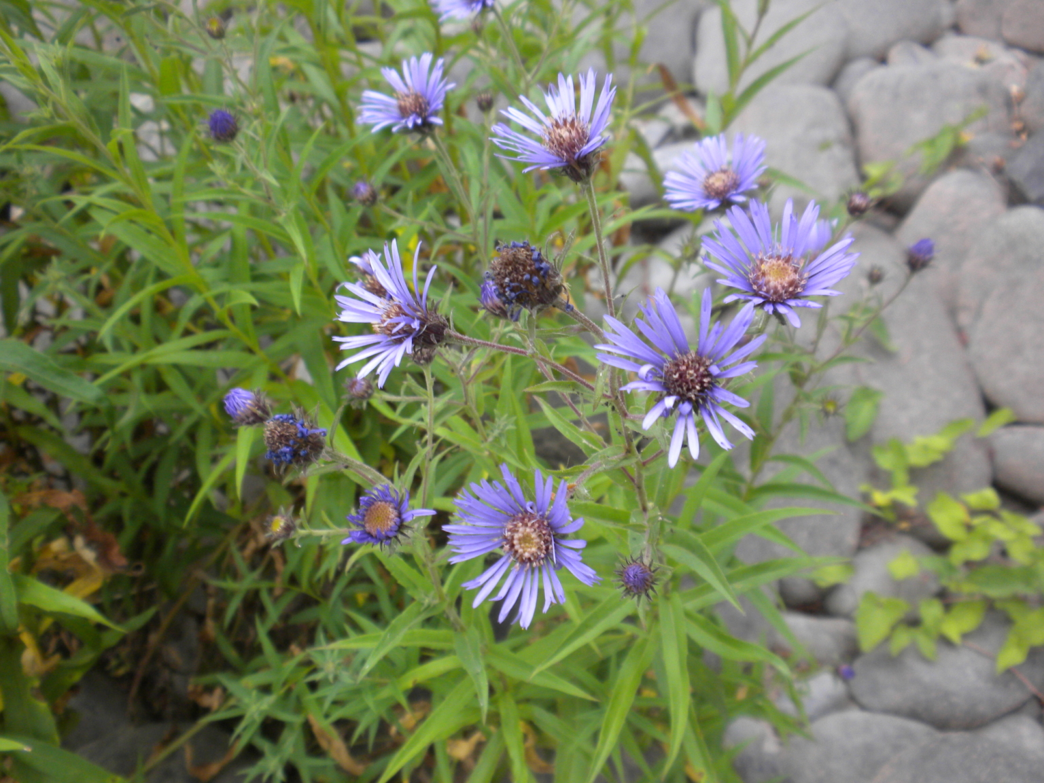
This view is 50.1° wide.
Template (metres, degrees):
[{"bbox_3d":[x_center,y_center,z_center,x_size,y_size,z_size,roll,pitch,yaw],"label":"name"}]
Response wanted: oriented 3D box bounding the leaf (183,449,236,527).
[{"bbox_3d":[-0.126,0.039,0.450,0.006,0.007,0.040,25,70,25],"label":"leaf"}]

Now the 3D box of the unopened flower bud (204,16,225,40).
[{"bbox_3d":[-0.138,-0.163,0.500,0.009,0.009,0.009,-10,34,6],"label":"unopened flower bud"}]

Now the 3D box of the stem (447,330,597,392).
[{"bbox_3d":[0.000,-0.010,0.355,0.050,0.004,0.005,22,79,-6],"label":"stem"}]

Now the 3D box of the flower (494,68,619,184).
[{"bbox_3d":[0.011,-0.088,0.370,0.042,0.025,0.038,-12,41,12],"label":"flower"}]

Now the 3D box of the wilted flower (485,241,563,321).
[{"bbox_3d":[0.001,-0.035,0.345,0.021,0.021,0.021,-43,43,17],"label":"wilted flower"}]

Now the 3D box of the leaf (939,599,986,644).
[{"bbox_3d":[0.237,0.124,0.600,0.019,0.007,0.027,27,65,16],"label":"leaf"}]

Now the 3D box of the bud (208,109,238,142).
[{"bbox_3d":[-0.124,-0.110,0.460,0.012,0.013,0.012,-22,35,13],"label":"bud"}]

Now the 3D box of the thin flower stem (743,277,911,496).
[{"bbox_3d":[0.127,-0.004,0.460,0.009,0.118,0.010,37,18,0],"label":"thin flower stem"}]

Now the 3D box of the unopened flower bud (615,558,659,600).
[{"bbox_3d":[0.033,0.054,0.325,0.012,0.011,0.012,8,74,8],"label":"unopened flower bud"}]

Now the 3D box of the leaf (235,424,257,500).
[{"bbox_3d":[-0.107,0.028,0.430,0.007,0.006,0.033,5,72,5],"label":"leaf"}]

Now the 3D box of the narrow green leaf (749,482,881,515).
[{"bbox_3d":[0.122,0.045,0.470,0.057,0.008,0.010,9,43,7],"label":"narrow green leaf"}]

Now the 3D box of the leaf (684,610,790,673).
[{"bbox_3d":[0.079,0.092,0.410,0.044,0.009,0.010,31,52,13],"label":"leaf"}]

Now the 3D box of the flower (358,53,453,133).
[{"bbox_3d":[-0.044,-0.115,0.430,0.034,0.022,0.030,-12,44,14],"label":"flower"}]

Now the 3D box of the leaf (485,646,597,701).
[{"bbox_3d":[0.007,0.106,0.420,0.049,0.006,0.010,26,48,15],"label":"leaf"}]

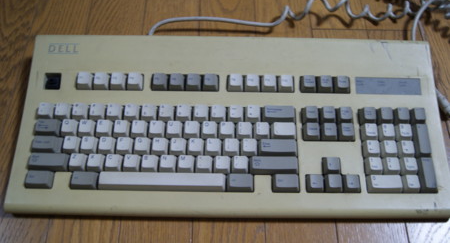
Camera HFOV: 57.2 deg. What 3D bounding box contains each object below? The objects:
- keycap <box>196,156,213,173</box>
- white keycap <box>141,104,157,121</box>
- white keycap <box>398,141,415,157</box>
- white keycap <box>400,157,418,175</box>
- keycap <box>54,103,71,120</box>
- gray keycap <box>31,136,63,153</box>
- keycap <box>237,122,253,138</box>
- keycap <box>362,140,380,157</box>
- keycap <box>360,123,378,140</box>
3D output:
[{"bbox_3d":[-0.023,0.044,0.437,0.018,0.009,0.018,1,69,-1],"label":"keycap"},{"bbox_3d":[-0.084,-0.010,0.455,0.018,0.009,0.018,1,69,-1],"label":"white keycap"},{"bbox_3d":[0.197,0.030,0.446,0.018,0.009,0.018,1,70,-1],"label":"white keycap"},{"bbox_3d":[0.198,0.049,0.442,0.018,0.010,0.018,1,69,-1],"label":"white keycap"},{"bbox_3d":[-0.178,-0.010,0.453,0.018,0.010,0.018,1,69,-1],"label":"keycap"},{"bbox_3d":[-0.191,0.025,0.442,0.032,0.009,0.018,1,70,-1],"label":"gray keycap"},{"bbox_3d":[0.021,0.010,0.447,0.018,0.009,0.018,1,69,-1],"label":"keycap"},{"bbox_3d":[0.159,0.030,0.445,0.018,0.009,0.018,1,70,-1],"label":"keycap"},{"bbox_3d":[0.159,0.012,0.451,0.018,0.009,0.018,1,69,-1],"label":"keycap"}]

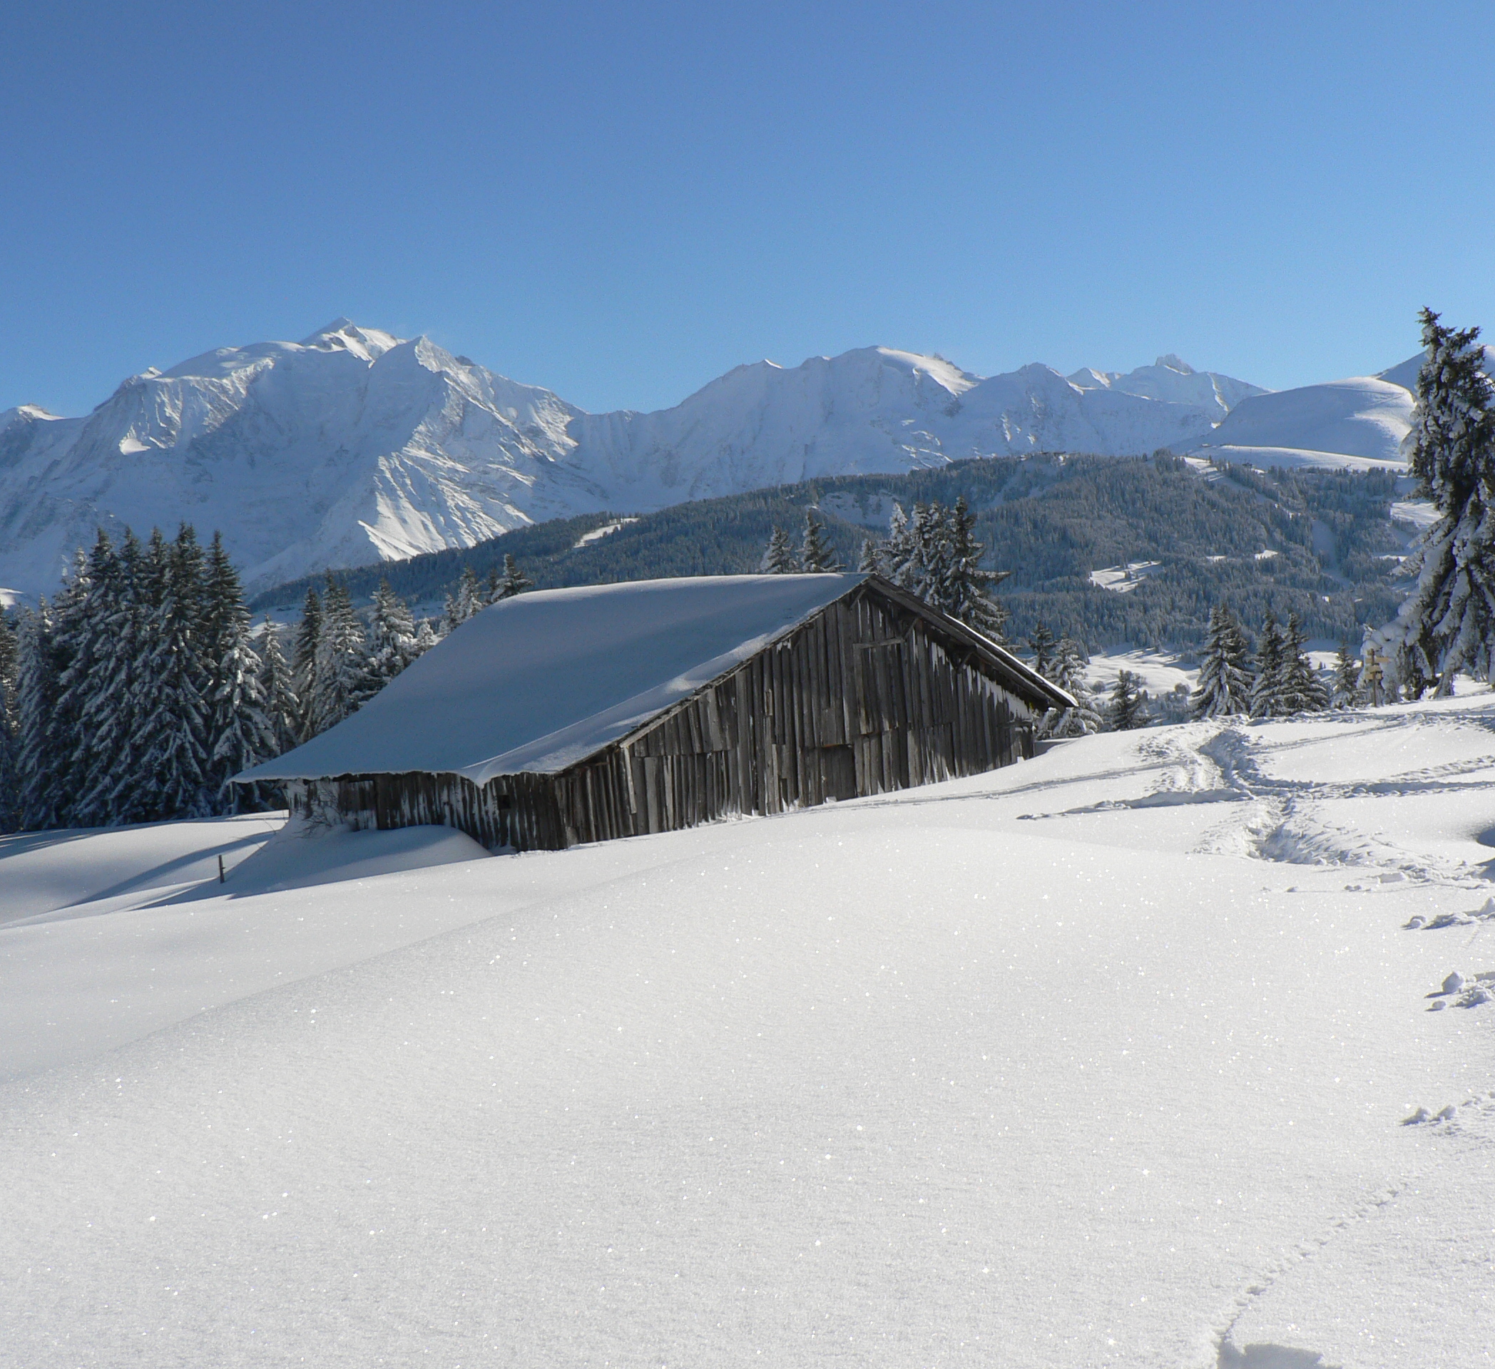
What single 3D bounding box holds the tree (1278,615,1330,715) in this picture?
[{"bbox_3d":[20.039,-0.565,76.000,2.004,3.956,2.004,0,1,0],"label":"tree"}]

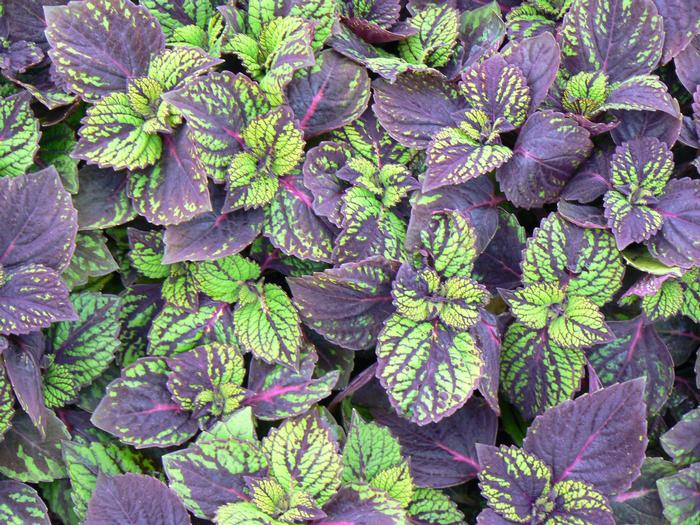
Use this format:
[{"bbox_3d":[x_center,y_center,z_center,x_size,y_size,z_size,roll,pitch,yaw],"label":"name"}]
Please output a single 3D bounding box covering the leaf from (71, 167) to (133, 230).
[{"bbox_3d":[-0.147,-0.039,1.564,0.048,0.011,0.041,-41,71,-8],"label":"leaf"}]

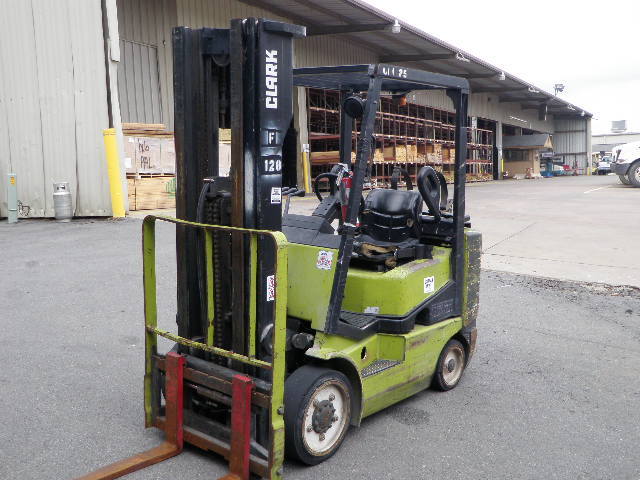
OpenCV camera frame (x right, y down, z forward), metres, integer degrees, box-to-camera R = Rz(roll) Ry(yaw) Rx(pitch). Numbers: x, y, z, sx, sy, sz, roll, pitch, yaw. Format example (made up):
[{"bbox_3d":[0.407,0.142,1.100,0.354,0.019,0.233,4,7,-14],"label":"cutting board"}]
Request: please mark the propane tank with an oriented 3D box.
[{"bbox_3d":[-4.410,-0.642,11.400,0.310,0.675,0.310,1,6,29],"label":"propane tank"}]

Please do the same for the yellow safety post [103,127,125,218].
[{"bbox_3d":[-3.581,-1.168,11.600,0.217,1.540,0.217,-1,6,29],"label":"yellow safety post"}]

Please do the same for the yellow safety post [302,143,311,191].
[{"bbox_3d":[-0.500,-2.686,25.000,0.190,1.750,0.190,1,6,29],"label":"yellow safety post"}]

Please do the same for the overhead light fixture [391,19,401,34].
[{"bbox_3d":[2.586,-7.313,22.800,0.340,0.500,0.340,-2,5,0],"label":"overhead light fixture"}]

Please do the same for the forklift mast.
[{"bbox_3d":[-0.468,-0.115,3.620,0.710,1.970,0.290,6,8,38],"label":"forklift mast"}]

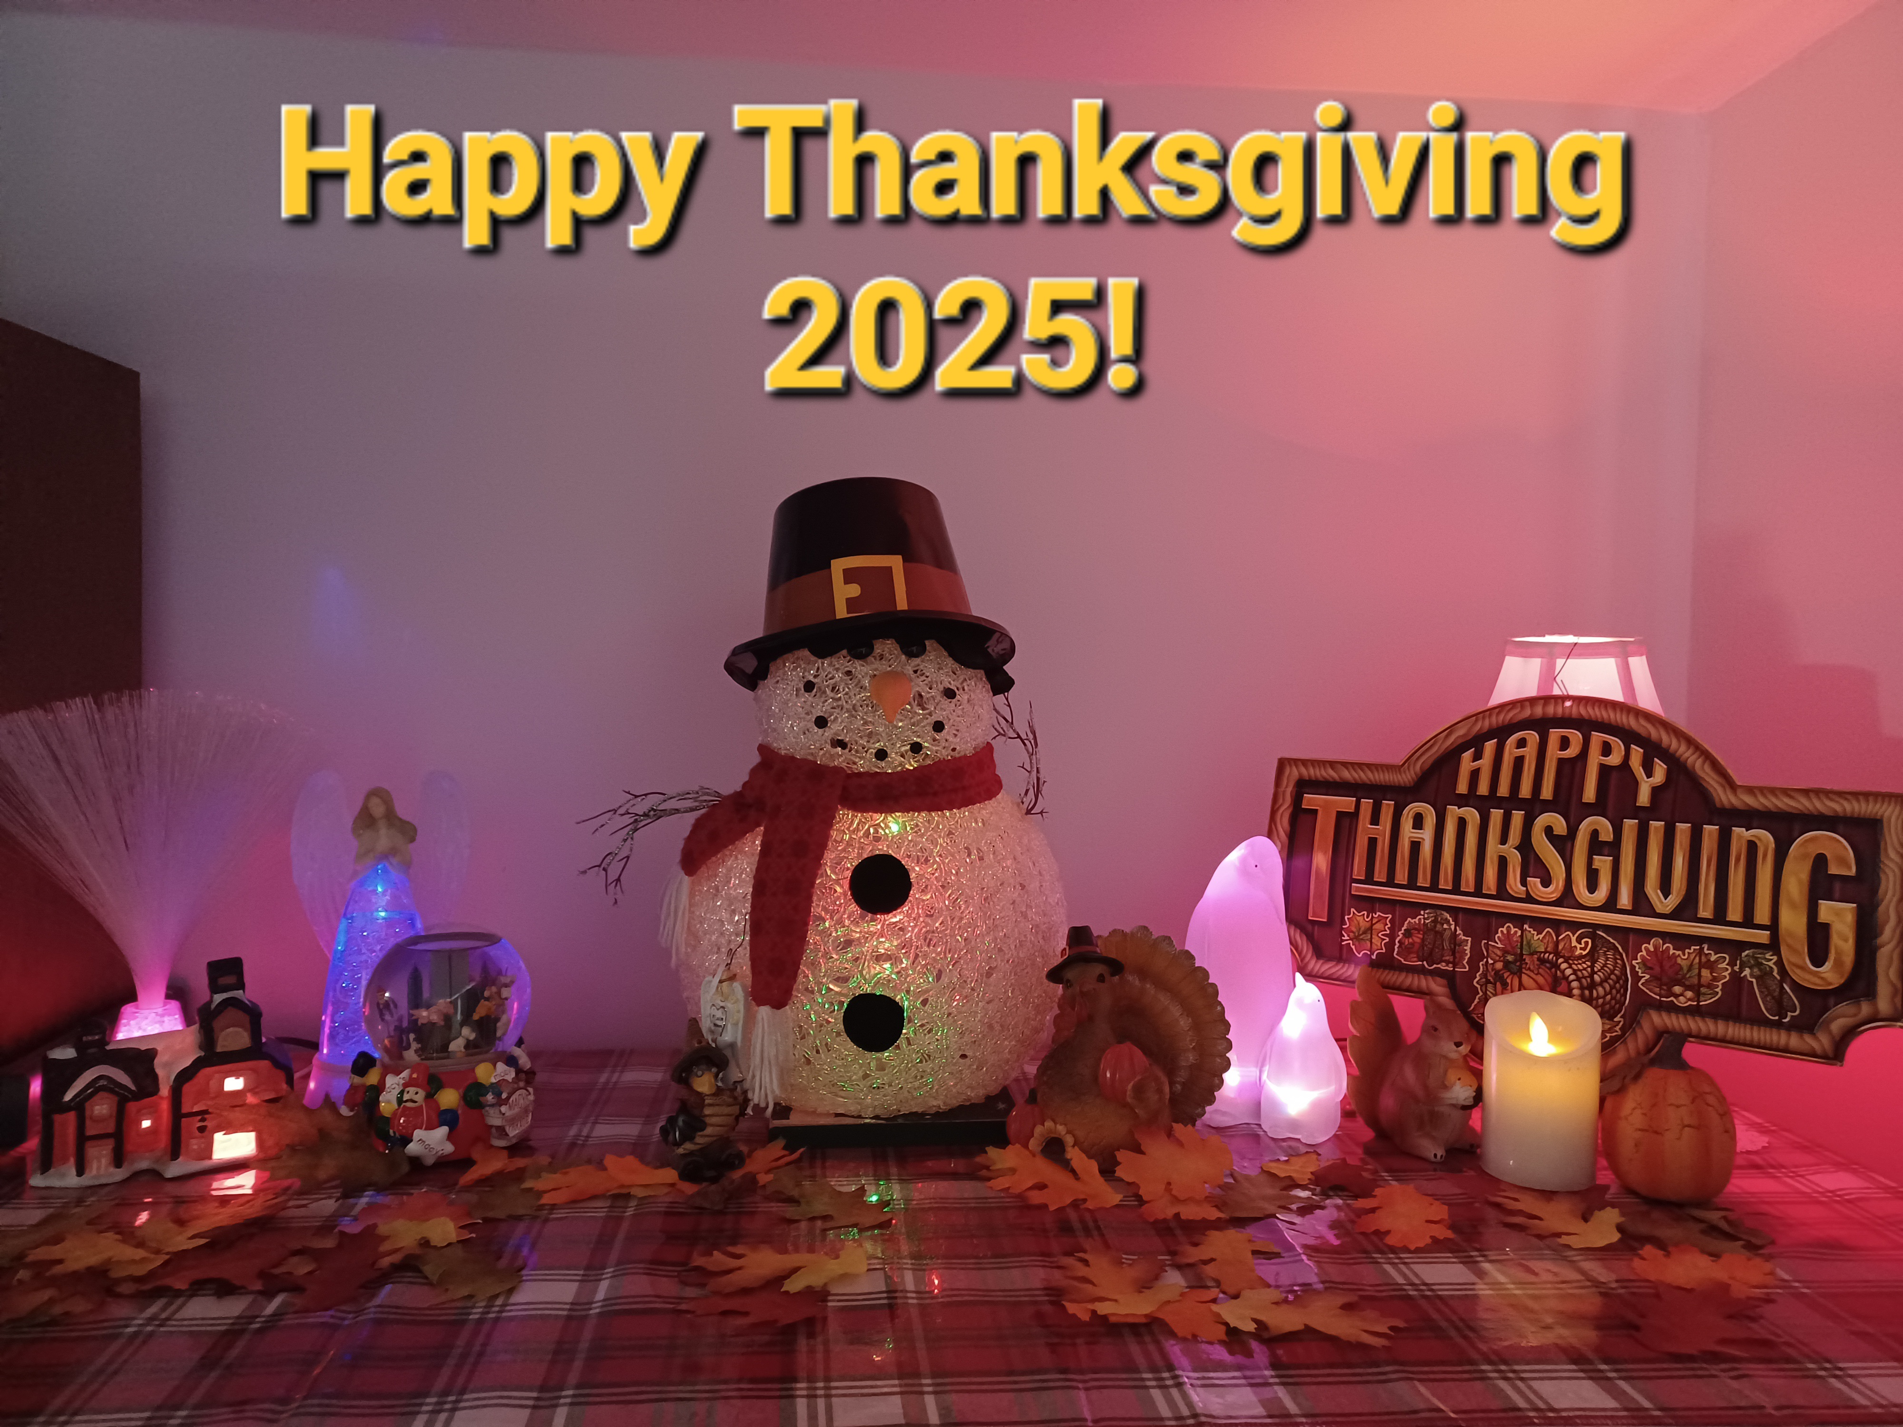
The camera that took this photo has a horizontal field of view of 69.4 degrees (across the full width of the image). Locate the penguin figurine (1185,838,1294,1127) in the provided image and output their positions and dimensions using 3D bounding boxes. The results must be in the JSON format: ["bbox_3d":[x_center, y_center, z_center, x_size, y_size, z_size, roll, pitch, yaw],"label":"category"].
[{"bbox_3d":[0.242,0.220,1.145,0.085,0.228,0.080,3,3,42],"label":"penguin figurine"}]

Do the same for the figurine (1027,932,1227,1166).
[{"bbox_3d":[0.131,0.250,1.050,0.146,0.166,0.120,3,3,43],"label":"figurine"}]

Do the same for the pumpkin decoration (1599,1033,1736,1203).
[{"bbox_3d":[0.509,0.284,0.978,0.088,0.113,0.086,2,2,27],"label":"pumpkin decoration"}]

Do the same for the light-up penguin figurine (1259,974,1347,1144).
[{"bbox_3d":[0.280,0.271,1.090,0.066,0.126,0.060,2,2,33],"label":"light-up penguin figurine"}]

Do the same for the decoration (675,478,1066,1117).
[{"bbox_3d":[-0.060,0.067,1.104,0.310,0.507,0.300,1,2,-6],"label":"decoration"}]

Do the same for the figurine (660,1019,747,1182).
[{"bbox_3d":[-0.179,0.277,0.996,0.062,0.109,0.060,0,2,-28],"label":"figurine"}]

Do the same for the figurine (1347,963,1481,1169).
[{"bbox_3d":[0.373,0.271,1.086,0.105,0.135,0.070,3,3,42],"label":"figurine"}]

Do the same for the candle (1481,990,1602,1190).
[{"bbox_3d":[0.441,0.281,1.028,0.080,0.122,0.080,1,2,0],"label":"candle"}]

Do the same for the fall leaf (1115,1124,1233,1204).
[{"bbox_3d":[0.160,0.320,0.982,0.084,0.014,0.082,1,21,0],"label":"fall leaf"}]

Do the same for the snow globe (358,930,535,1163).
[{"bbox_3d":[-0.384,0.247,1.052,0.128,0.159,0.126,0,2,-12],"label":"snow globe"}]

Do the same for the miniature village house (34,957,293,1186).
[{"bbox_3d":[-0.583,0.255,1.032,0.162,0.142,0.108,0,3,-27],"label":"miniature village house"}]

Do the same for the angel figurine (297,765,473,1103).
[{"bbox_3d":[-0.476,0.190,1.147,0.140,0.265,0.118,0,2,-14],"label":"angel figurine"}]

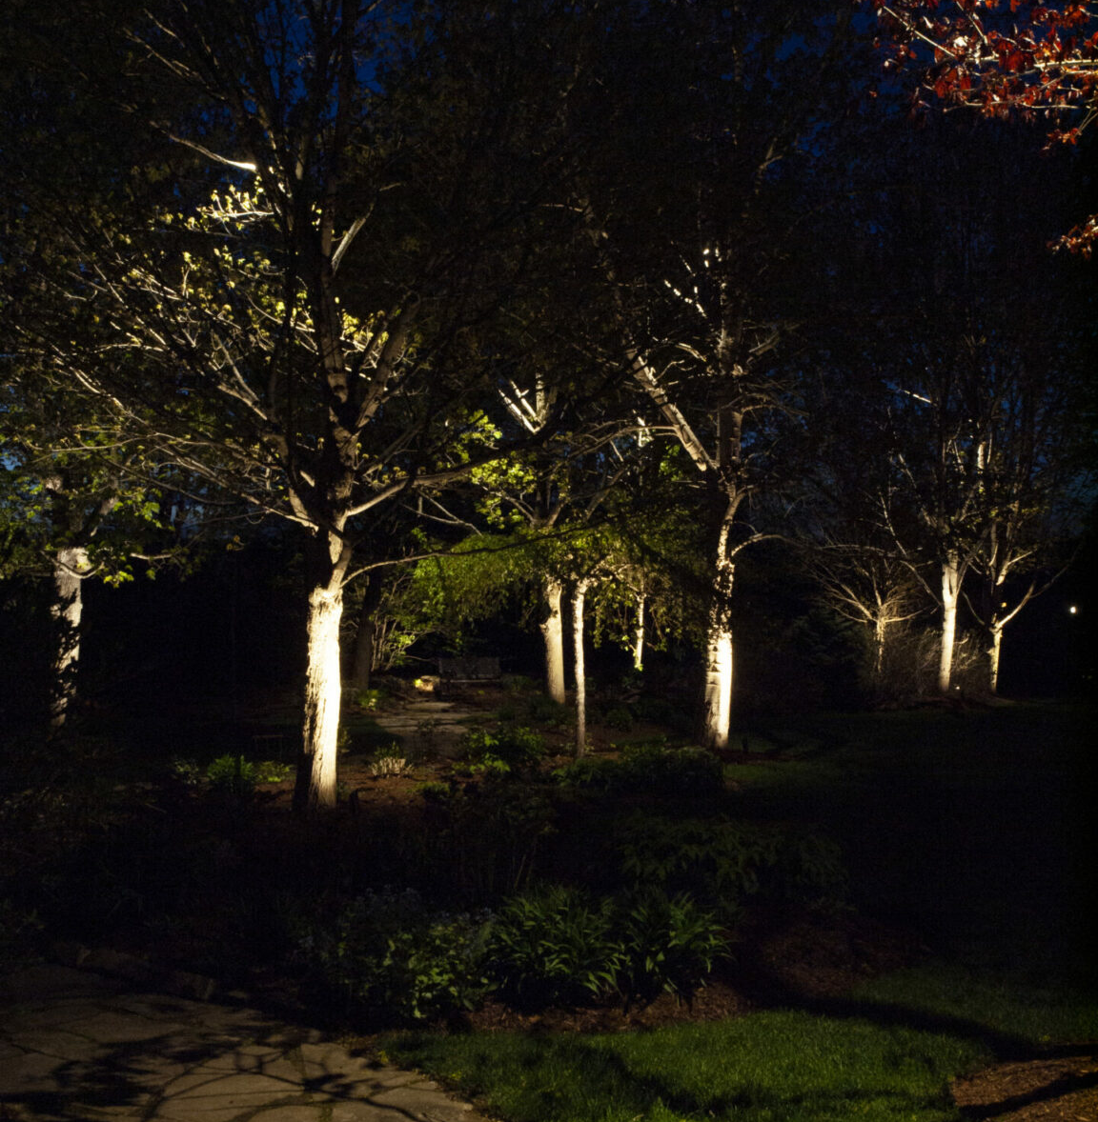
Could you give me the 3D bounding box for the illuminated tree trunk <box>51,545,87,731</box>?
[{"bbox_3d":[-6.262,0.999,22.053,0.448,2.430,0.450,0,-2,0],"label":"illuminated tree trunk"}]

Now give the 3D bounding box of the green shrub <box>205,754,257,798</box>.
[{"bbox_3d":[-2.680,1.817,14.260,0.434,0.353,0.420,0,-2,0],"label":"green shrub"}]

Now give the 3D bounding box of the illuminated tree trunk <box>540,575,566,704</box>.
[{"bbox_3d":[0.065,1.264,27.300,0.390,2.067,0.360,0,-2,0],"label":"illuminated tree trunk"}]

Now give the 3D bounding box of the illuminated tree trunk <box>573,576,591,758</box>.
[{"bbox_3d":[0.343,1.119,17.800,0.170,1.913,0.150,0,-2,0],"label":"illuminated tree trunk"}]

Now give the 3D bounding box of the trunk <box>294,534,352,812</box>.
[{"bbox_3d":[-1.744,0.868,13.032,0.427,2.150,0.400,0,-2,0],"label":"trunk"}]

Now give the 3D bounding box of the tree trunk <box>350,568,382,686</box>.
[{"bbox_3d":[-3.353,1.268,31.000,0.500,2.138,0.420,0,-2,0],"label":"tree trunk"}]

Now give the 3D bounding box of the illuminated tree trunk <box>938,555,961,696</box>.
[{"bbox_3d":[7.549,1.174,31.855,0.409,2.671,0.360,0,-2,0],"label":"illuminated tree trunk"}]

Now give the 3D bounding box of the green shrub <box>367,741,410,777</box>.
[{"bbox_3d":[-1.520,1.882,16.000,0.390,0.330,0.360,0,-2,0],"label":"green shrub"}]

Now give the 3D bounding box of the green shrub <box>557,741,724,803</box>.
[{"bbox_3d":[0.770,1.775,14.600,1.460,0.450,1.100,0,-2,0],"label":"green shrub"}]

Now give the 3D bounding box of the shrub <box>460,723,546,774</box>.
[{"bbox_3d":[-0.446,1.828,16.489,0.836,0.481,0.750,0,-2,0],"label":"shrub"}]

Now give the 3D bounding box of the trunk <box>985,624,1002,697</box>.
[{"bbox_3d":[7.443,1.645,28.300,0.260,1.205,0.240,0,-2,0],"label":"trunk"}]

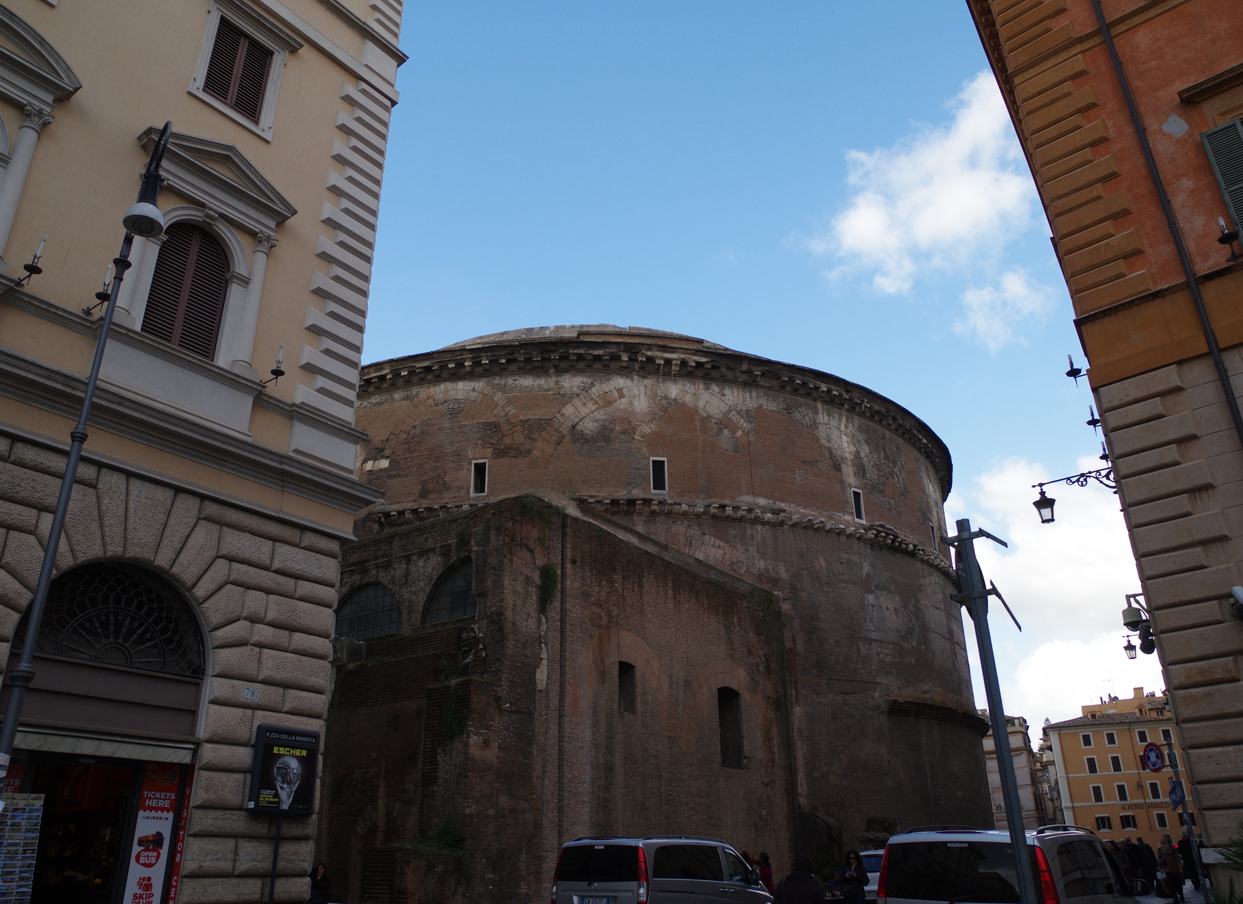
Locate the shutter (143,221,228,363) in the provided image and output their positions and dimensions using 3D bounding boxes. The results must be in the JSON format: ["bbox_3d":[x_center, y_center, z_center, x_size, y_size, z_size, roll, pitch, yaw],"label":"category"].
[{"bbox_3d":[-6.752,-2.572,14.223,0.150,2.271,1.206,-18,-29,33],"label":"shutter"}]

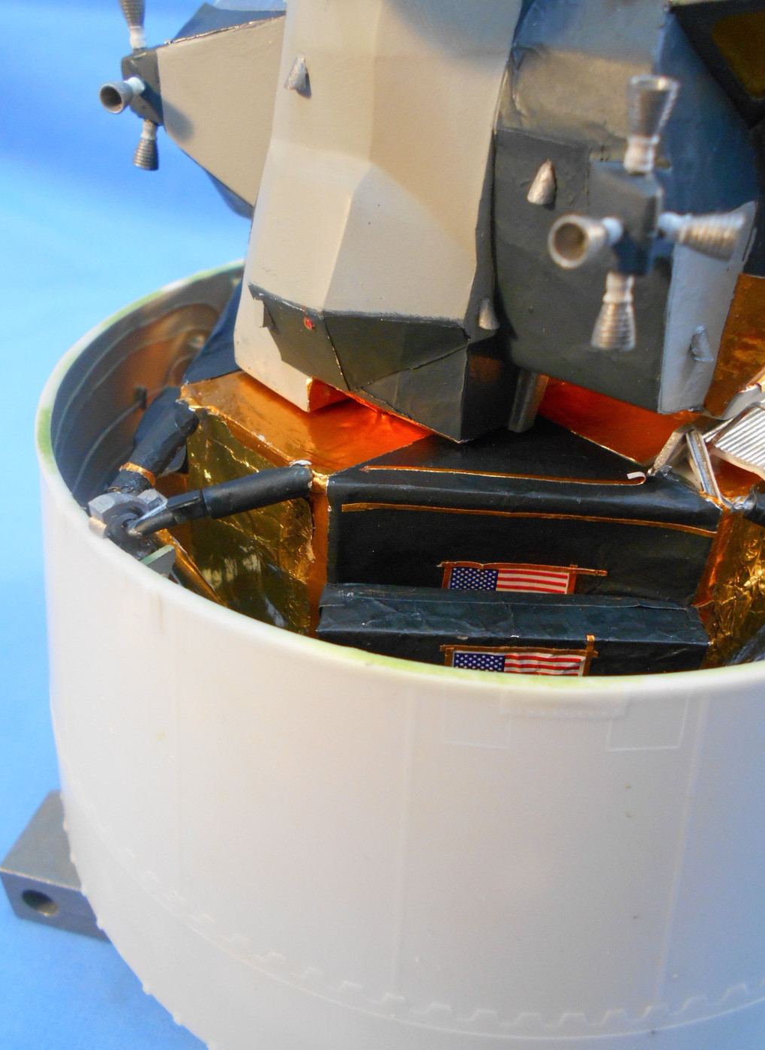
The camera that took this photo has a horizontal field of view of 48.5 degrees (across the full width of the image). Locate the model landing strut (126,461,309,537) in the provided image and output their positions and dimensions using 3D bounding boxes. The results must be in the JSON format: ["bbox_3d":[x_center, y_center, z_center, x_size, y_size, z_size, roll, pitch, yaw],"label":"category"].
[{"bbox_3d":[-0.017,-0.002,0.089,0.021,0.003,0.003,-13,32,15],"label":"model landing strut"}]

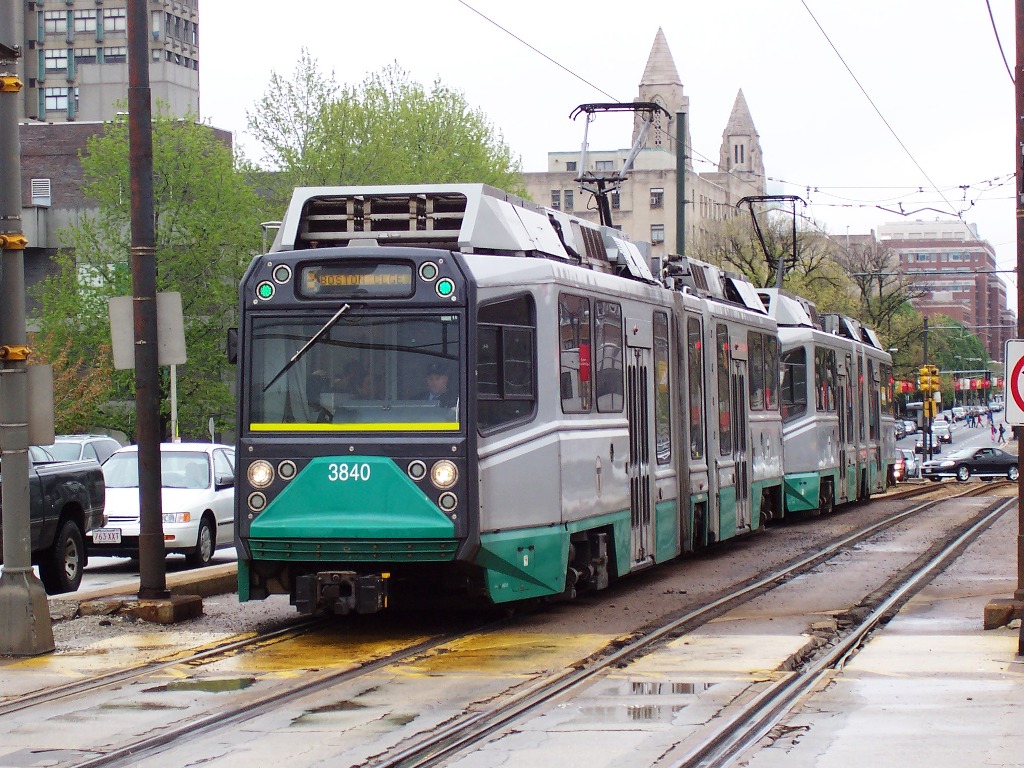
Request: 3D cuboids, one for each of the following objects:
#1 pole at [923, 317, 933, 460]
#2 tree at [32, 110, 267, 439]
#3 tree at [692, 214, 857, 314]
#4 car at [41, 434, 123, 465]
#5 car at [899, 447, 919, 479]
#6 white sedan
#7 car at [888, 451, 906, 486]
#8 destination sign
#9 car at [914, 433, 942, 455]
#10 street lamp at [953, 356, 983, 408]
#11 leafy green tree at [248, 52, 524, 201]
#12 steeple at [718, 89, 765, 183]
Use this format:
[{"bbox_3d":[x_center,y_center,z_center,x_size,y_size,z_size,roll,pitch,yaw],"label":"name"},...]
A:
[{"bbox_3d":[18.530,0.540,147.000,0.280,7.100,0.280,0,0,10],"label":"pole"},{"bbox_3d":[-8.610,-1.880,78.000,5.600,9.200,5.400,0,0,10],"label":"tree"},{"bbox_3d":[14.800,-2.580,185.000,9.300,13.900,9.000,0,0,10],"label":"tree"},{"bbox_3d":[-10.050,1.960,74.000,1.800,1.620,4.600,0,0,9],"label":"car"},{"bbox_3d":[17.160,3.580,145.000,1.770,1.420,4.600,0,0,10],"label":"car"},{"bbox_3d":[-3.790,1.345,36.700,1.780,1.400,4.670,0,0,11],"label":"white sedan"},{"bbox_3d":[15.400,3.350,135.500,1.760,1.420,4.500,0,0,10],"label":"car"},{"bbox_3d":[-1.172,-0.780,24.750,0.900,0.275,0.100,0,0,11],"label":"destination sign"},{"bbox_3d":[26.600,3.760,210.000,1.770,1.470,4.600,0,0,10],"label":"car"},{"bbox_3d":[55.500,0.850,400.000,3.200,8.400,0.500,0,0,10],"label":"street lamp"},{"bbox_3d":[-3.550,-3.100,93.000,7.600,12.100,7.600,0,0,10],"label":"leafy green tree"},{"bbox_3d":[30.000,-32.500,430.000,5.700,12.400,5.700,0,0,10],"label":"steeple"}]

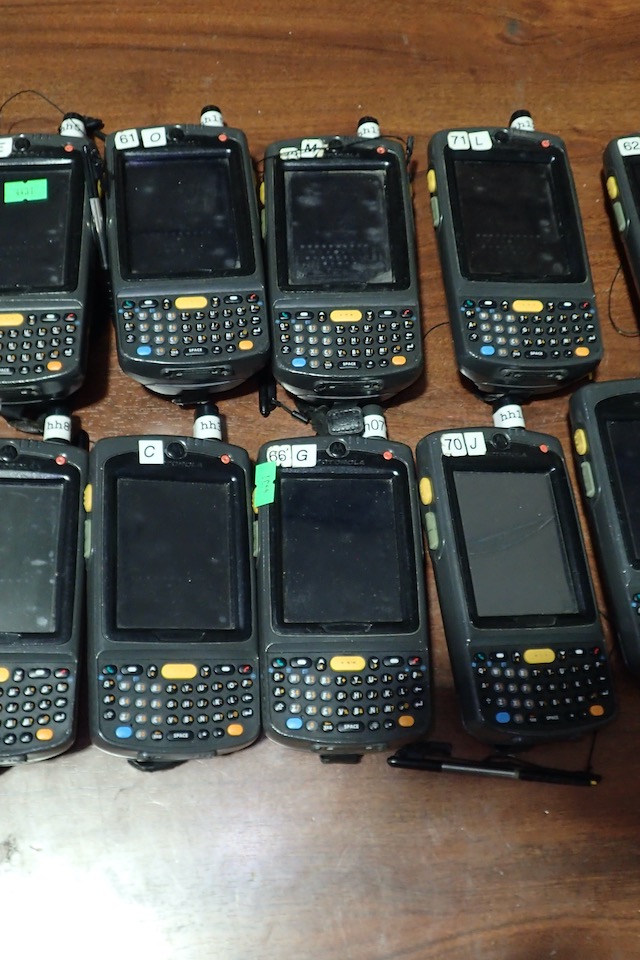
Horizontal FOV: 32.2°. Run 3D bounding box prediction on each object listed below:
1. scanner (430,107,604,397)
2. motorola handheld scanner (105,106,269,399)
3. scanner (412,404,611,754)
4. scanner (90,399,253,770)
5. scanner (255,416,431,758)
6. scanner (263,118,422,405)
[{"bbox_3d":[0.102,-0.130,0.614,0.079,0.042,0.182,-1,68,-8],"label":"scanner"},{"bbox_3d":[-0.074,-0.128,0.600,0.079,0.042,0.182,-4,67,-7],"label":"motorola handheld scanner"},{"bbox_3d":[0.089,0.042,0.552,0.078,0.042,0.180,1,68,-21],"label":"scanner"},{"bbox_3d":[-0.074,0.047,0.540,0.078,0.042,0.180,3,68,-18],"label":"scanner"},{"bbox_3d":[0.009,0.046,0.542,0.078,0.042,0.180,0,64,-6],"label":"scanner"},{"bbox_3d":[0.009,-0.122,0.603,0.078,0.042,0.180,-1,66,-4],"label":"scanner"}]

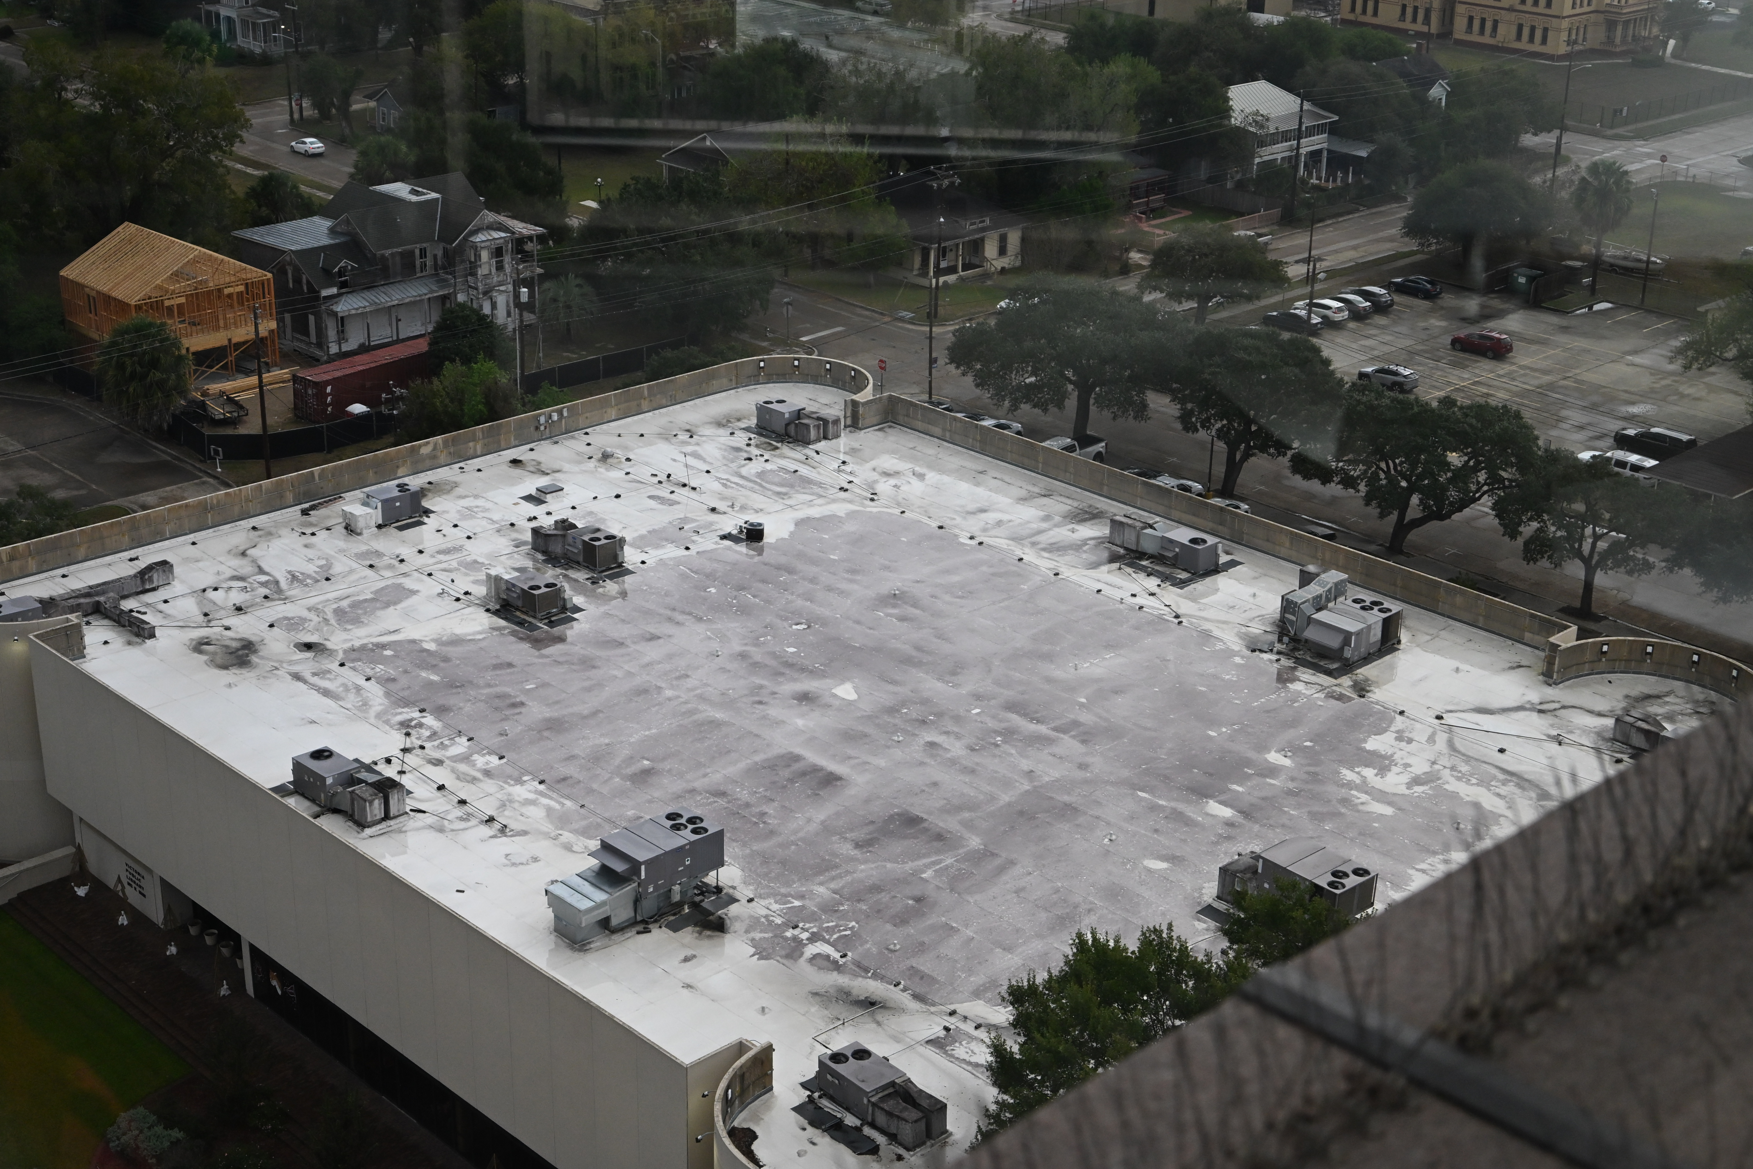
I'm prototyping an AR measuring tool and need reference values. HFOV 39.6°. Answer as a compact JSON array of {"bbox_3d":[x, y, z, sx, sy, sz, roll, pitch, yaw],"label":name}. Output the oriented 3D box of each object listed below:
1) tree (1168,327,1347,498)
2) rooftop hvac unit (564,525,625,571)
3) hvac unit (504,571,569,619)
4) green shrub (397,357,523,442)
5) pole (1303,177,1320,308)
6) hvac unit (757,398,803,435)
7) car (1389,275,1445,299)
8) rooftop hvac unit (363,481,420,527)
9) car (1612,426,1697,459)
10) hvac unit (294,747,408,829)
[{"bbox_3d":[22.708,-10.151,145.919,11.100,10.300,11.100,1,22,0],"label":"tree"},{"bbox_3d":[-12.916,-1.648,111.691,1.460,1.250,2.280,-19,30,-40],"label":"rooftop hvac unit"},{"bbox_3d":[-15.263,0.463,108.775,1.425,1.169,2.291,-19,30,-40],"label":"hvac unit"},{"bbox_3d":[-27.689,-12.191,161.028,6.200,4.500,4.200,-19,30,-40],"label":"green shrub"},{"bbox_3d":[35.450,-28.582,198.085,0.350,8.701,0.350,-19,30,-40],"label":"pole"},{"bbox_3d":[-5.182,-9.040,131.929,1.429,1.275,2.295,-19,30,-40],"label":"hvac unit"},{"bbox_3d":[43.378,-24.074,195.714,1.830,1.430,4.650,-18,29,-39],"label":"car"},{"bbox_3d":[-23.091,-3.897,116.318,2.250,1.250,1.550,-19,30,-40],"label":"rooftop hvac unit"},{"bbox_3d":[50.675,-9.332,158.718,2.000,1.860,5.100,-19,30,-40],"label":"car"},{"bbox_3d":[-19.302,7.379,89.180,1.950,1.320,4.300,-19,30,-40],"label":"hvac unit"}]

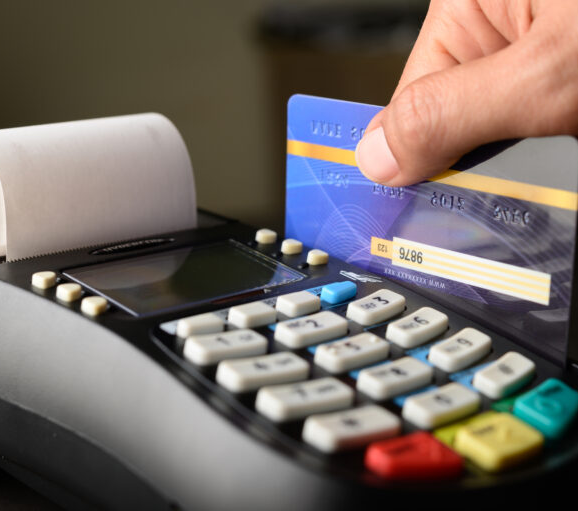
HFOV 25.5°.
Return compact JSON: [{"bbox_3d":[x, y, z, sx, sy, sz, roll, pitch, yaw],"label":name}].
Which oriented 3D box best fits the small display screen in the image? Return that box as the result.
[{"bbox_3d":[-0.024,0.005,0.306,0.051,0.002,0.030,-12,26,-40],"label":"small display screen"}]

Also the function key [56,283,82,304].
[{"bbox_3d":[-0.049,0.008,0.287,0.006,0.002,0.004,-12,26,-40],"label":"function key"}]

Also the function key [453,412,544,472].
[{"bbox_3d":[0.040,0.035,0.241,0.016,0.004,0.011,-12,31,-43],"label":"function key"}]

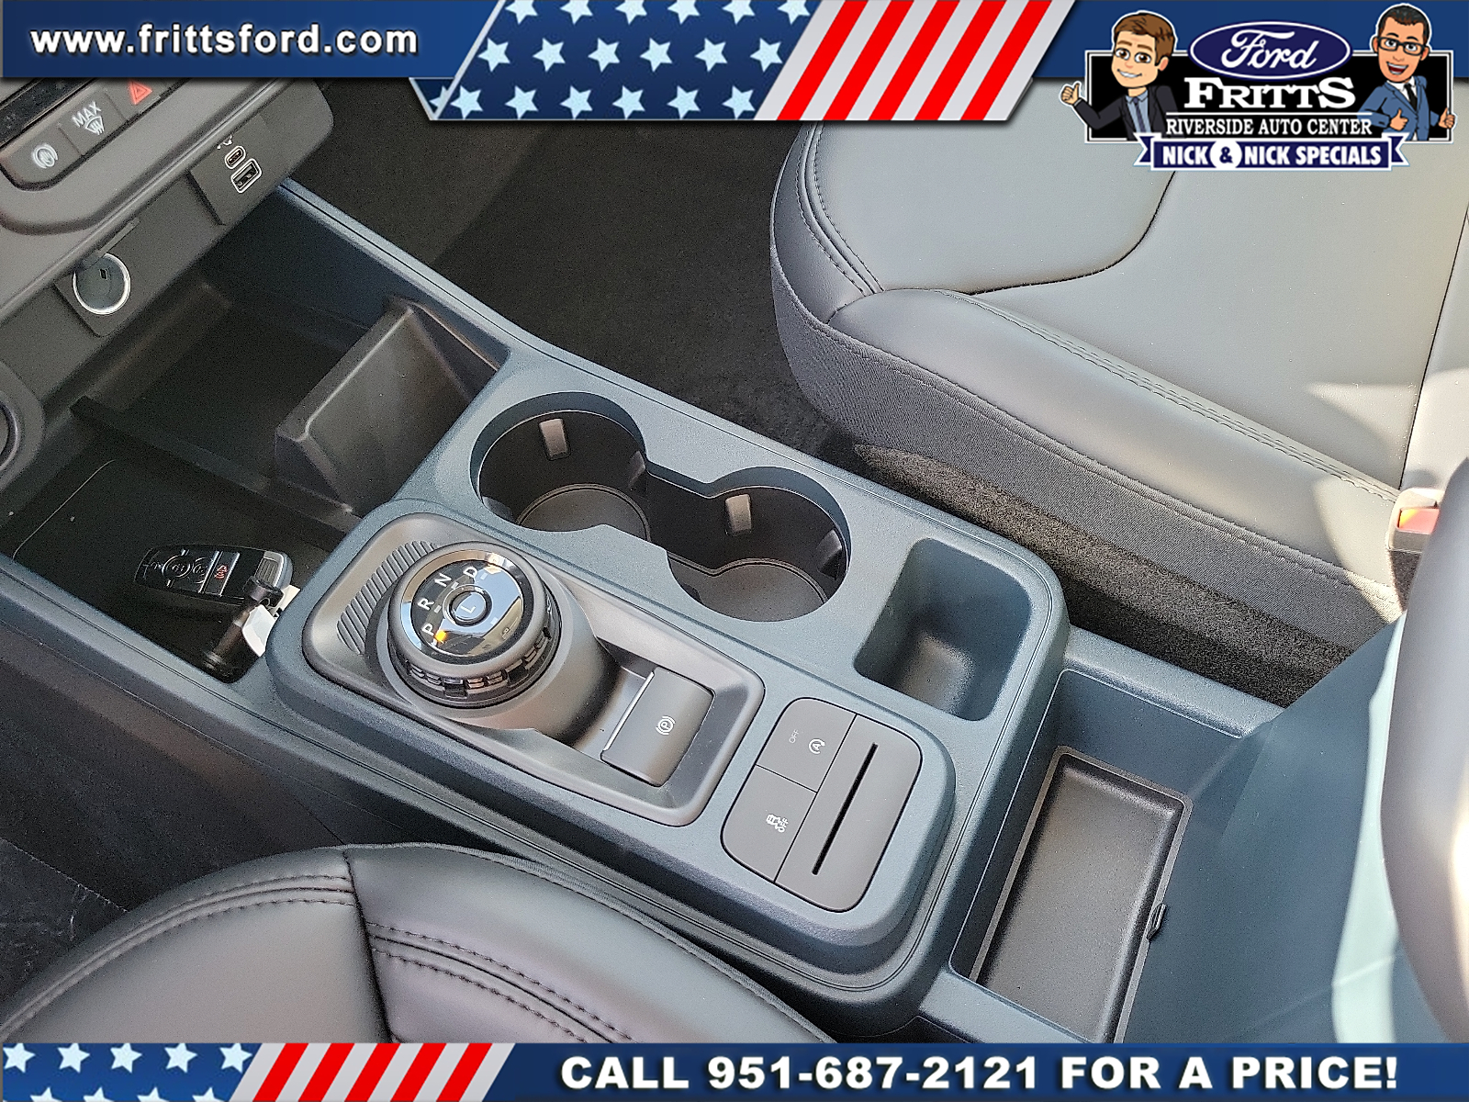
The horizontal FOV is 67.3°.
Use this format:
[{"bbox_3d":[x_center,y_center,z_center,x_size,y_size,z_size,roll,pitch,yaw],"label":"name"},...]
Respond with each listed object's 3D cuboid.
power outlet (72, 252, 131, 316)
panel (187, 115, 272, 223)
[{"bbox_3d":[-0.278,-0.117,0.479,0.014,0.026,0.026,17,57,24],"label":"power outlet"},{"bbox_3d":[-0.237,-0.183,0.521,0.012,0.033,0.048,17,57,24],"label":"panel"}]

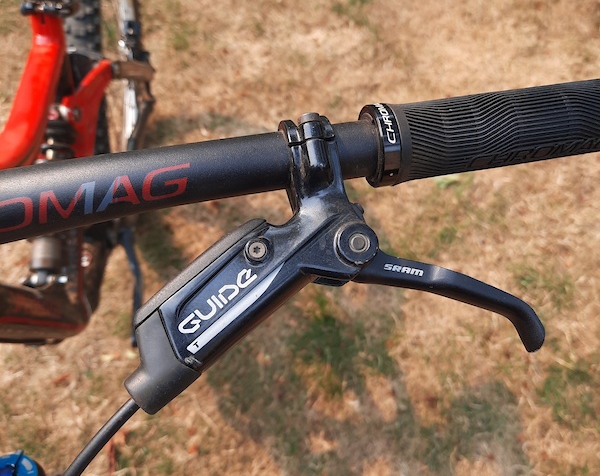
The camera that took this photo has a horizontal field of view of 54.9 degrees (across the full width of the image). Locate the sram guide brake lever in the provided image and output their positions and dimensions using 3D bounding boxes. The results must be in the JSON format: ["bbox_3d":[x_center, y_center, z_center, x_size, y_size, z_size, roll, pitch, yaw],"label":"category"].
[{"bbox_3d":[0.012,0.004,0.217,0.160,0.036,0.105,-9,81,-13],"label":"sram guide brake lever"}]

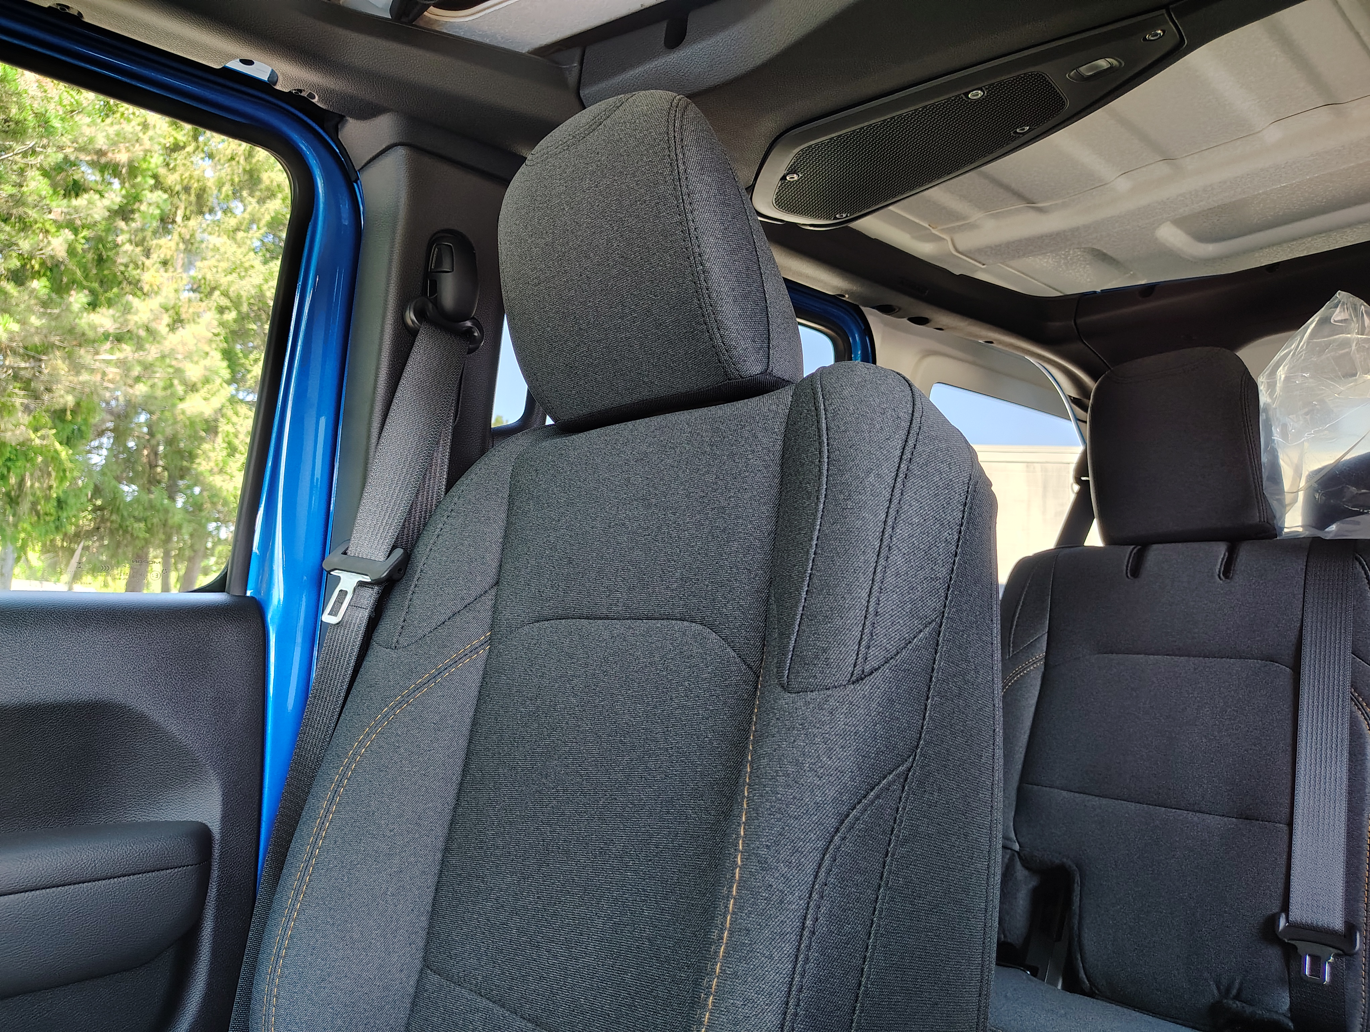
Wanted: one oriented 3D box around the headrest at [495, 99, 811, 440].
[{"bbox_3d":[-0.033,-0.178,0.690,0.235,0.205,0.103,-6,8,46],"label":"headrest"}]

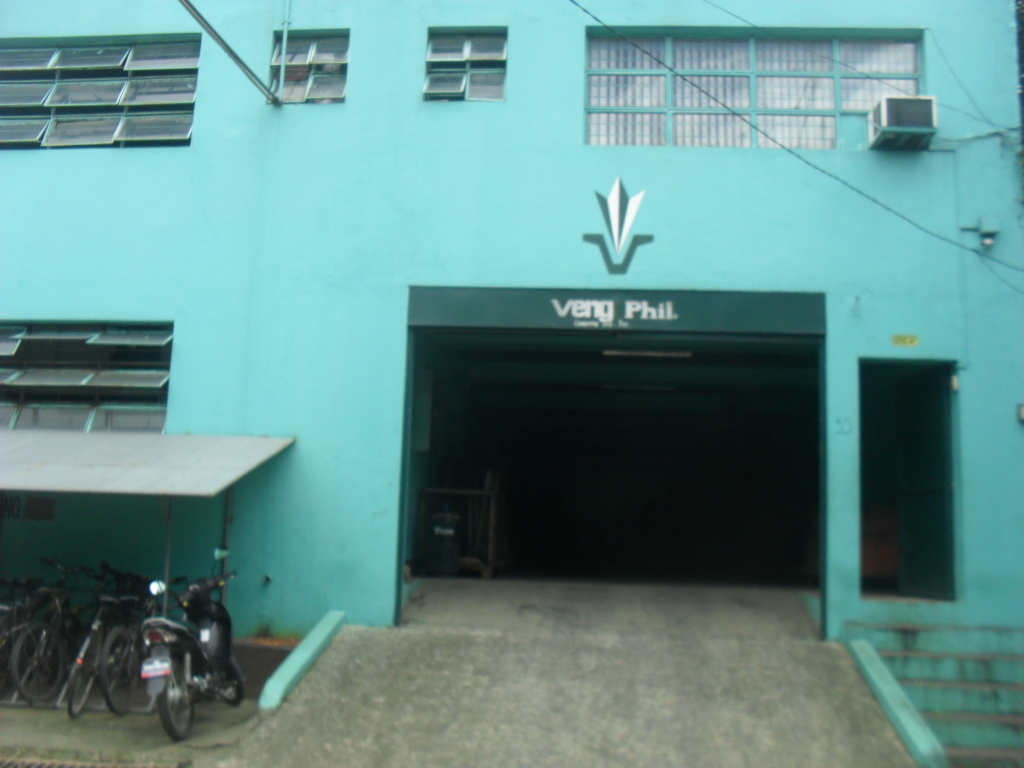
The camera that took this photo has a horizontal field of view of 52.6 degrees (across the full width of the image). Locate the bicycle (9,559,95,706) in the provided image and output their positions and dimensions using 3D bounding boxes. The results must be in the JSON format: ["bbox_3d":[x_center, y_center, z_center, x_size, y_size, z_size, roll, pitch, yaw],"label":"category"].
[{"bbox_3d":[-3.688,2.040,8.636,0.580,1.060,1.700,2,-7,-4],"label":"bicycle"}]

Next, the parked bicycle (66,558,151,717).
[{"bbox_3d":[-3.200,2.004,8.237,0.620,1.060,1.700,3,-7,-10],"label":"parked bicycle"}]

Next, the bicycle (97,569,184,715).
[{"bbox_3d":[-2.937,2.036,8.350,0.580,1.040,1.700,2,-7,-5],"label":"bicycle"}]

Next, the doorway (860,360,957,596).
[{"bbox_3d":[3.517,0.843,9.217,0.848,2.123,0.150,1,-7,4],"label":"doorway"}]

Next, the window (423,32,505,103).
[{"bbox_3d":[-0.431,-3.060,9.987,0.781,0.751,0.150,1,-7,4],"label":"window"}]

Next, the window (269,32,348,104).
[{"bbox_3d":[-1.959,-3.064,10.084,0.759,0.755,0.150,1,-7,4],"label":"window"}]

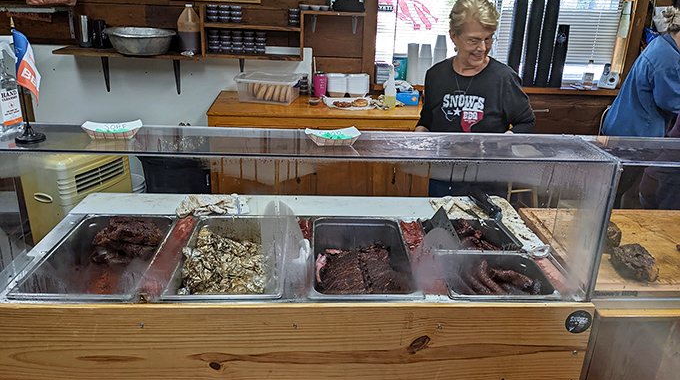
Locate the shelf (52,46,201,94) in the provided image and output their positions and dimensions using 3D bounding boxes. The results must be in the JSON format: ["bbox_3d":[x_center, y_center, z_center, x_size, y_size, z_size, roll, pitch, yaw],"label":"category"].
[{"bbox_3d":[-1.280,-0.736,3.367,0.870,0.290,0.300,2,21,0],"label":"shelf"}]

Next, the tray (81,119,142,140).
[{"bbox_3d":[-0.591,-0.154,1.393,0.150,0.045,0.100,2,21,0],"label":"tray"}]

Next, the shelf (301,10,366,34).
[{"bbox_3d":[-0.038,-1.058,3.362,0.405,0.137,0.170,2,21,0],"label":"shelf"}]

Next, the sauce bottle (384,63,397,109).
[{"bbox_3d":[0.314,-0.637,3.248,0.071,0.262,0.071,2,21,-1],"label":"sauce bottle"}]

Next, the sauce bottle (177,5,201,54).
[{"bbox_3d":[-0.923,-0.990,3.260,0.150,0.295,0.150,1,21,-3],"label":"sauce bottle"}]

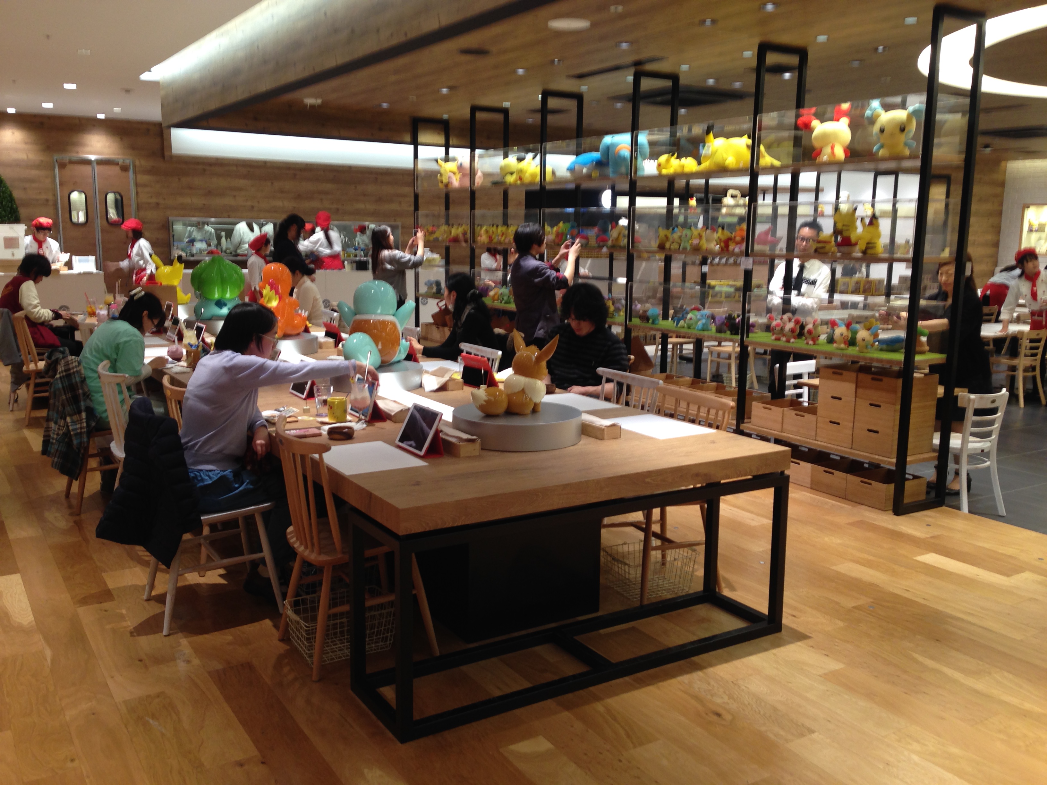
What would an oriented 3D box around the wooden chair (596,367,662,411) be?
[{"bbox_3d":[0.315,0.334,4.789,0.520,0.800,0.470,-5,11,-32],"label":"wooden chair"}]

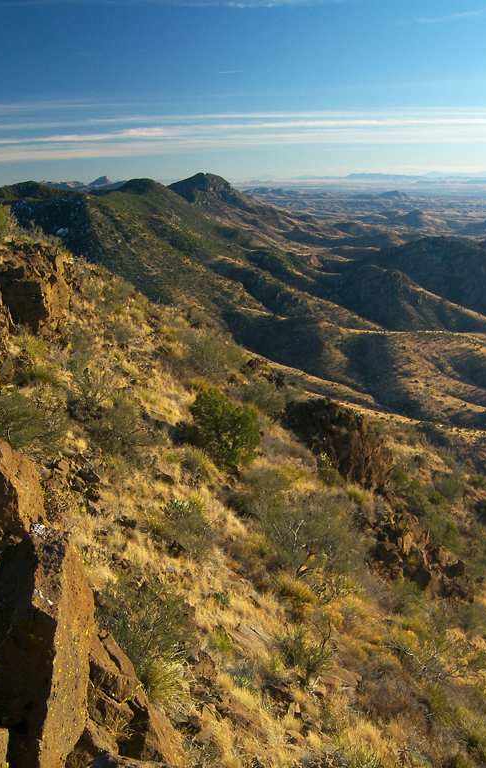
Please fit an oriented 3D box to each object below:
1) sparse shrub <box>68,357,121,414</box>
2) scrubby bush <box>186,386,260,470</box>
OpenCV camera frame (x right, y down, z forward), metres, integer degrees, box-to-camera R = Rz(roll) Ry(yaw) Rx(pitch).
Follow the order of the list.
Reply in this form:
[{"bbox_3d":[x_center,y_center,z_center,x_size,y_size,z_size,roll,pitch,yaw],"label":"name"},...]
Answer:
[{"bbox_3d":[-3.556,0.036,17.000,1.320,1.400,1.220,-3,17,-12],"label":"sparse shrub"},{"bbox_3d":[-0.635,1.379,22.000,2.220,2.660,2.070,0,17,-2],"label":"scrubby bush"}]

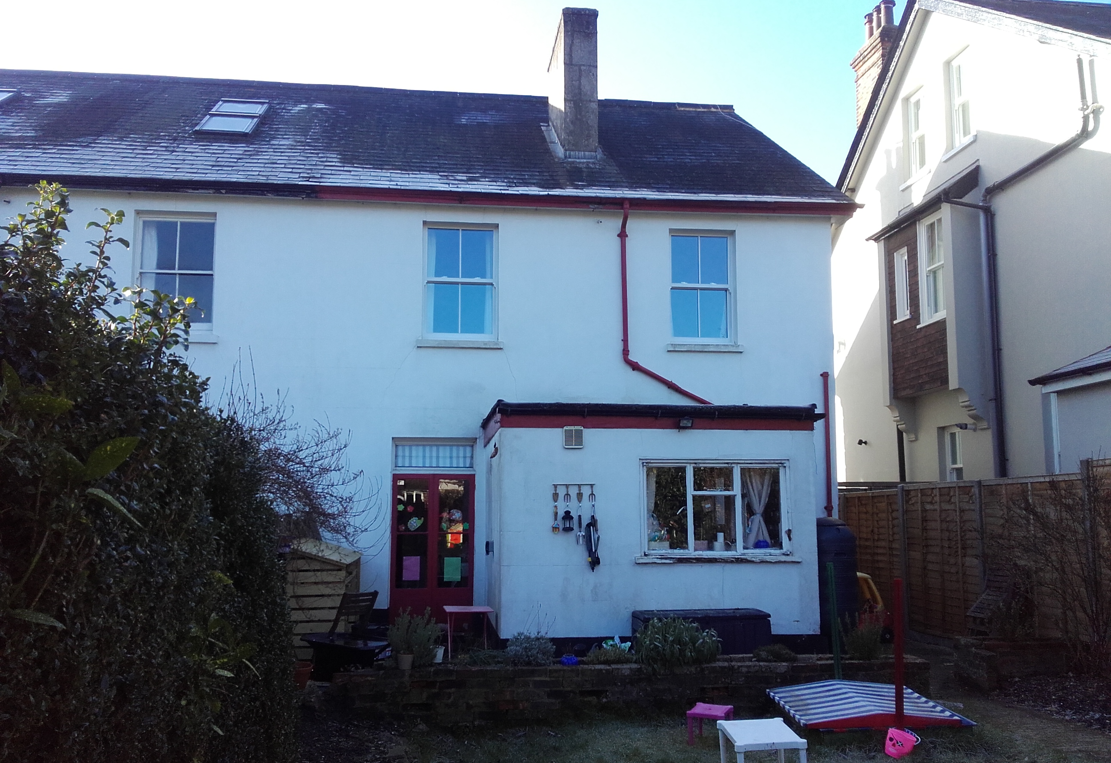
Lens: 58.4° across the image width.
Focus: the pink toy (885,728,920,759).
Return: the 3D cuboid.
[{"bbox_3d":[2.173,2.271,6.250,0.185,0.170,0.200,18,1,-45],"label":"pink toy"}]

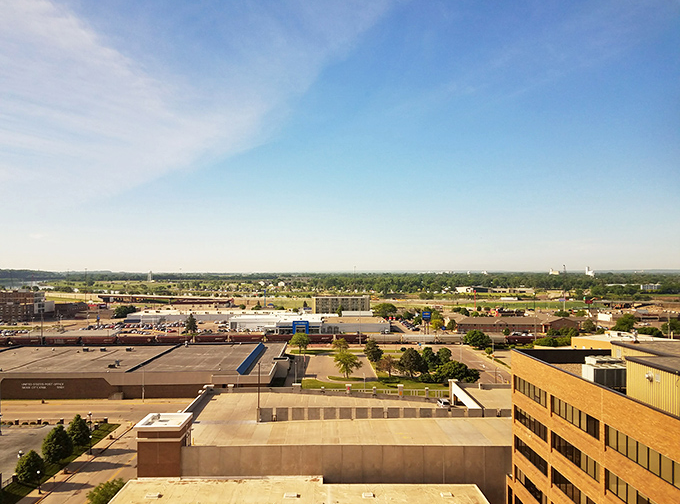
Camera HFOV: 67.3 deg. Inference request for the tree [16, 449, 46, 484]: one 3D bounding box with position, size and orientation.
[{"bbox_3d":[-54.380,37.937,89.705,4.420,6.230,4.420,0,-2,0],"label":"tree"}]

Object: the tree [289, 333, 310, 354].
[{"bbox_3d":[-18.467,42.156,235.954,9.900,8.950,9.900,0,-2,0],"label":"tree"}]

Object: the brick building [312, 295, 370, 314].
[{"bbox_3d":[1.358,46.710,451.472,48.000,16.300,17.000,0,-2,-9],"label":"brick building"}]

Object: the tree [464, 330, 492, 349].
[{"bbox_3d":[65.967,42.061,243.430,12.870,9.710,12.870,0,-2,0],"label":"tree"}]

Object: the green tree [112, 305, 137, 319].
[{"bbox_3d":[-171.163,48.010,406.296,18.690,10.860,15.410,1,-2,-23],"label":"green tree"}]

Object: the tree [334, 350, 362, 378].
[{"bbox_3d":[2.813,39.598,179.778,9.490,9.780,9.490,0,-2,0],"label":"tree"}]

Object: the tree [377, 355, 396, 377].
[{"bbox_3d":[16.884,41.359,183.606,7.540,8.030,7.320,0,-2,5],"label":"tree"}]

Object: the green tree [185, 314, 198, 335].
[{"bbox_3d":[-87.307,42.801,300.495,7.340,12.590,7.340,0,-2,0],"label":"green tree"}]

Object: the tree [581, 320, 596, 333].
[{"bbox_3d":[154.437,46.026,316.584,8.980,8.330,8.710,-1,-2,26],"label":"tree"}]

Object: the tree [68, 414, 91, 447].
[{"bbox_3d":[-56.628,38.931,110.624,5.080,7.600,4.930,1,-2,-27],"label":"tree"}]

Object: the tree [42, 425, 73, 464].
[{"bbox_3d":[-54.372,37.438,98.444,5.140,7.890,5.140,0,-2,0],"label":"tree"}]

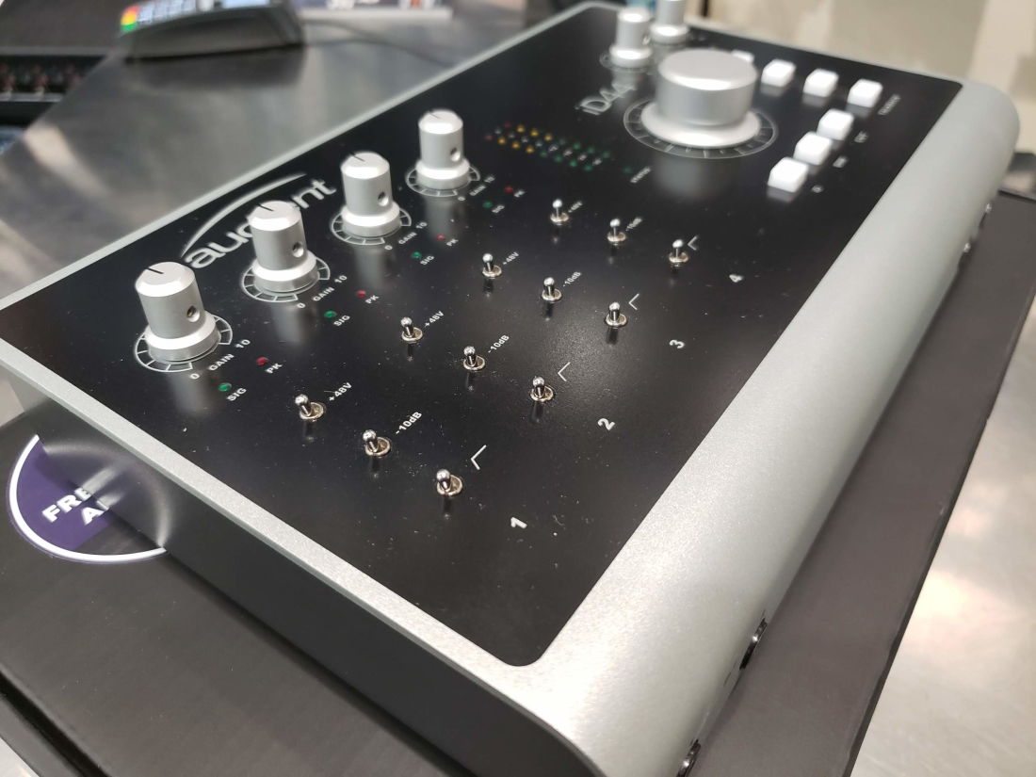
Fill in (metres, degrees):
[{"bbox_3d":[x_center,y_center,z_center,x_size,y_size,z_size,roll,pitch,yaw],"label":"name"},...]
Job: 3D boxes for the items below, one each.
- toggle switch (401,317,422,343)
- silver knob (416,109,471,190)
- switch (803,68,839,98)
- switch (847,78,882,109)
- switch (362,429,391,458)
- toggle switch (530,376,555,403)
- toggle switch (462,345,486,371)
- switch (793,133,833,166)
[{"bbox_3d":[-0.024,-0.014,0.171,0.005,0.007,0.005,25,46,26],"label":"toggle switch"},{"bbox_3d":[-0.021,-0.066,0.215,0.015,0.017,0.015,-1,43,1],"label":"silver knob"},{"bbox_3d":[0.102,-0.102,0.261,0.009,0.006,0.008,25,49,26],"label":"switch"},{"bbox_3d":[0.117,-0.100,0.262,0.008,0.005,0.008,25,46,26],"label":"switch"},{"bbox_3d":[-0.027,0.009,0.143,0.005,0.007,0.006,25,49,26],"label":"switch"},{"bbox_3d":[0.005,-0.001,0.156,0.005,0.007,0.005,25,46,26],"label":"toggle switch"},{"bbox_3d":[-0.009,-0.007,0.164,0.005,0.007,0.005,25,46,26],"label":"toggle switch"},{"bbox_3d":[0.088,-0.072,0.232,0.008,0.005,0.008,25,46,26],"label":"switch"}]

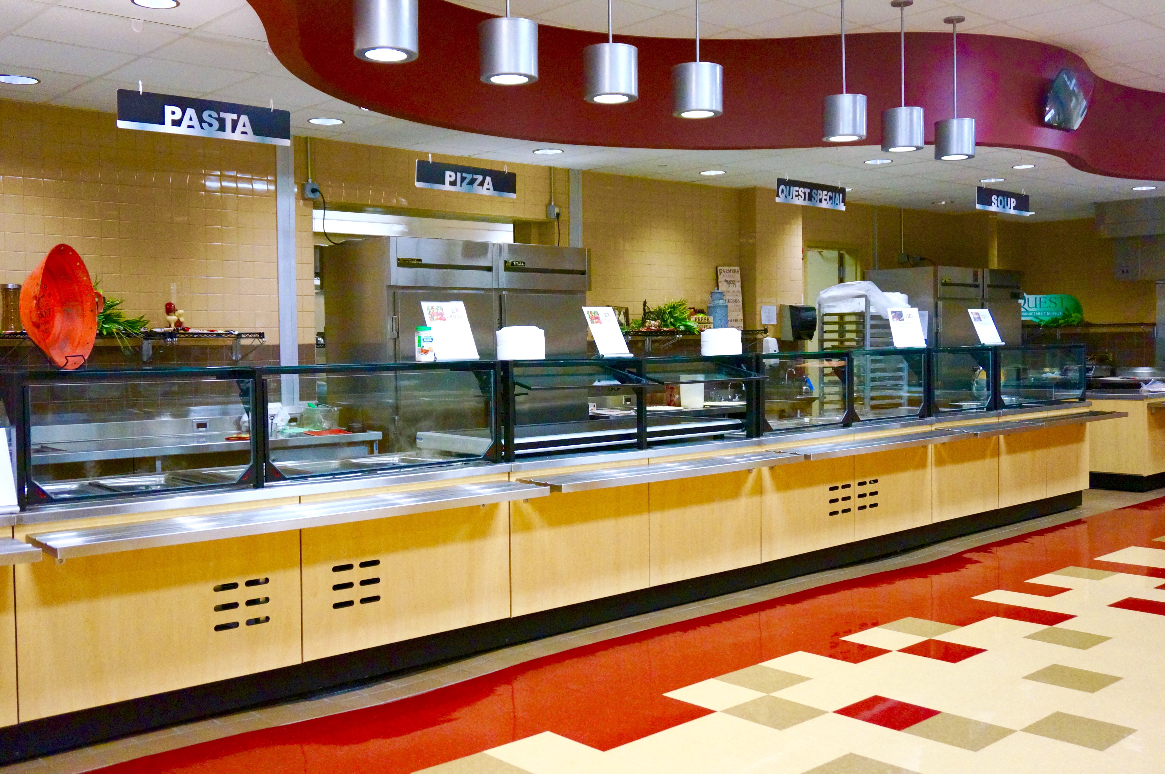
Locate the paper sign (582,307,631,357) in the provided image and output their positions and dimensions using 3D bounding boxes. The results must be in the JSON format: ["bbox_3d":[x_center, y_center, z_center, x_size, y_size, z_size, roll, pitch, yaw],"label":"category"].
[{"bbox_3d":[0.138,-0.281,6.094,0.220,0.260,0.140,-3,3,-42],"label":"paper sign"}]

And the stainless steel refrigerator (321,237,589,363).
[{"bbox_3d":[-0.874,0.046,8.516,1.750,2.130,0.860,-3,3,-42],"label":"stainless steel refrigerator"}]

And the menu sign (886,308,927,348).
[{"bbox_3d":[2.212,-0.388,7.931,0.220,0.260,0.130,-1,2,-9],"label":"menu sign"}]

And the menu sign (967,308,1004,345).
[{"bbox_3d":[2.970,-0.440,8.554,0.228,0.266,0.149,-2,3,-33],"label":"menu sign"}]

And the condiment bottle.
[{"bbox_3d":[-0.694,-0.191,5.118,0.090,0.158,0.090,-2,2,-16],"label":"condiment bottle"}]

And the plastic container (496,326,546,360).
[{"bbox_3d":[-0.301,-0.211,5.678,0.235,0.160,0.235,-1,2,-3],"label":"plastic container"}]

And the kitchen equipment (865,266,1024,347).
[{"bbox_3d":[3.734,-0.143,11.980,1.672,2.100,0.830,-3,3,-42],"label":"kitchen equipment"}]

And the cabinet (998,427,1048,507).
[{"bbox_3d":[3.114,0.536,8.965,0.746,0.680,0.600,-3,3,-42],"label":"cabinet"}]

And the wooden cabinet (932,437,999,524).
[{"bbox_3d":[2.513,0.567,8.416,0.907,0.673,0.580,-3,3,-42],"label":"wooden cabinet"}]

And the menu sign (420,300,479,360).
[{"bbox_3d":[-0.598,-0.255,5.303,0.235,0.277,0.146,-3,3,-38],"label":"menu sign"}]

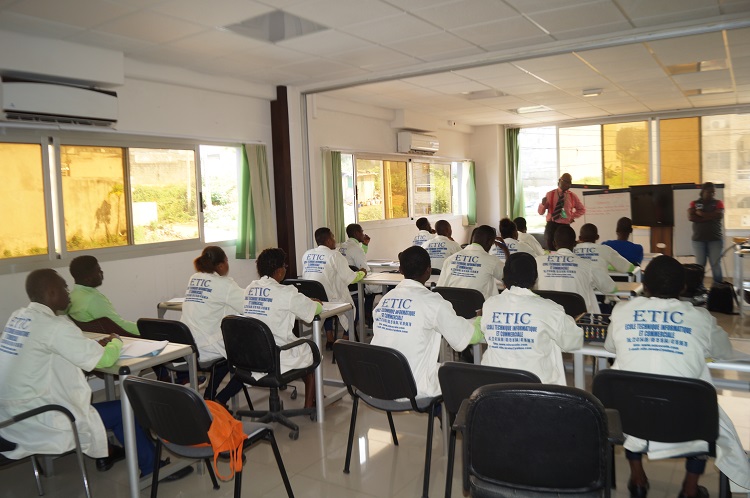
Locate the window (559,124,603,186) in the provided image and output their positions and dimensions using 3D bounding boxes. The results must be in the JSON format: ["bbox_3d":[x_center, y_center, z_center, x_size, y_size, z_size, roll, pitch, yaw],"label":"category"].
[{"bbox_3d":[3.813,-1.291,10.471,0.800,1.920,0.100,2,7,34],"label":"window"}]

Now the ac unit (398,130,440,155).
[{"bbox_3d":[0.707,-1.676,9.000,0.220,0.300,0.920,2,7,34],"label":"ac unit"}]

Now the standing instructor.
[{"bbox_3d":[2.547,-0.150,7.611,0.600,1.750,0.380,-1,6,15],"label":"standing instructor"}]

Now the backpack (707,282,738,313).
[{"bbox_3d":[4.329,0.594,7.030,0.320,0.370,0.220,2,7,34],"label":"backpack"}]

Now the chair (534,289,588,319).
[{"bbox_3d":[1.534,0.706,4.595,0.530,0.810,0.560,2,7,34],"label":"chair"}]

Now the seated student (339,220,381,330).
[{"bbox_3d":[-0.134,0.323,6.376,0.500,1.250,0.720,3,7,41],"label":"seated student"}]

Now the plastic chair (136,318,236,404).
[{"bbox_3d":[-1.208,0.828,3.929,0.530,0.800,0.580,2,7,34],"label":"plastic chair"}]

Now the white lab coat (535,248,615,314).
[{"bbox_3d":[1.651,0.324,4.714,0.580,0.680,0.520,2,7,34],"label":"white lab coat"}]

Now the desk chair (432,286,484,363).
[{"bbox_3d":[0.819,0.703,4.880,0.520,0.800,0.560,2,7,34],"label":"desk chair"}]

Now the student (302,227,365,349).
[{"bbox_3d":[-0.406,0.410,5.590,0.530,1.250,0.760,2,7,34],"label":"student"}]

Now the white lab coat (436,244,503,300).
[{"bbox_3d":[0.847,0.330,4.744,0.570,0.720,0.520,2,7,34],"label":"white lab coat"}]

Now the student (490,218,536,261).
[{"bbox_3d":[1.613,0.276,6.657,0.510,1.260,0.800,2,7,31],"label":"student"}]

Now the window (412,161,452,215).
[{"bbox_3d":[0.971,-1.023,9.595,0.080,0.920,1.520,2,7,34],"label":"window"}]

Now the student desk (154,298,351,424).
[{"bbox_3d":[-0.960,0.789,4.447,1.580,0.760,0.470,1,6,30],"label":"student desk"}]

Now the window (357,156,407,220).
[{"bbox_3d":[0.133,-0.877,8.397,0.060,0.890,1.470,2,7,34],"label":"window"}]

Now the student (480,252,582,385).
[{"bbox_3d":[0.893,0.653,3.071,0.560,1.250,0.850,1,6,27],"label":"student"}]

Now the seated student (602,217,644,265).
[{"bbox_3d":[2.942,0.232,6.644,0.500,1.250,0.780,2,7,34],"label":"seated student"}]

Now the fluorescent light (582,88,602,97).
[{"bbox_3d":[2.816,-2.008,7.239,0.230,0.065,0.140,2,7,34],"label":"fluorescent light"}]

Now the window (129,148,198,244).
[{"bbox_3d":[-1.992,-0.504,5.367,0.080,0.940,0.820,2,7,34],"label":"window"}]

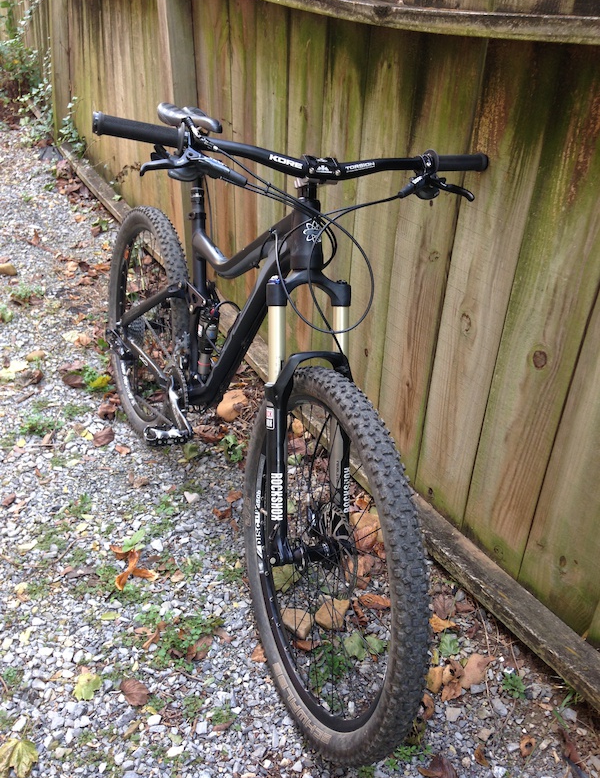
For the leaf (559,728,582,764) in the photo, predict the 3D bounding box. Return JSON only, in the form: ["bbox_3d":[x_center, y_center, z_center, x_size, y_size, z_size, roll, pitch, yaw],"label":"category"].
[{"bbox_3d":[0.518,0.690,1.465,0.030,0.025,0.076,-5,30,-9],"label":"leaf"}]

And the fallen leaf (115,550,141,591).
[{"bbox_3d":[-0.416,0.435,1.845,0.042,0.030,0.115,8,29,10],"label":"fallen leaf"}]

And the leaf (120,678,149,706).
[{"bbox_3d":[-0.348,0.635,1.604,0.042,0.014,0.071,-19,36,-35],"label":"leaf"}]

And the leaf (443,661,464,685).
[{"bbox_3d":[0.332,0.628,1.694,0.055,0.018,0.054,-7,31,-19],"label":"leaf"}]

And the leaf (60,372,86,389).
[{"bbox_3d":[-0.825,-0.033,2.774,0.079,0.025,0.096,-11,32,-19],"label":"leaf"}]

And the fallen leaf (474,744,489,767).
[{"bbox_3d":[0.360,0.730,1.518,0.023,0.016,0.047,2,29,-4],"label":"fallen leaf"}]

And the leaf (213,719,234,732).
[{"bbox_3d":[-0.154,0.683,1.541,0.045,0.014,0.020,-10,32,-24],"label":"leaf"}]

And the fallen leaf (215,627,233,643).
[{"bbox_3d":[-0.169,0.543,1.680,0.046,0.013,0.027,25,36,36],"label":"fallen leaf"}]

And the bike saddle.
[{"bbox_3d":[-0.246,-0.642,1.818,0.138,0.058,0.270,-4,24,-27],"label":"bike saddle"}]

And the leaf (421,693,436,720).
[{"bbox_3d":[0.261,0.647,1.552,0.030,0.020,0.048,-1,30,-3],"label":"leaf"}]

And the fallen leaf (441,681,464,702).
[{"bbox_3d":[0.314,0.628,1.584,0.053,0.020,0.030,-16,34,-26],"label":"fallen leaf"}]

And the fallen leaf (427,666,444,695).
[{"bbox_3d":[0.296,0.637,1.676,0.036,0.016,0.066,13,30,15],"label":"fallen leaf"}]

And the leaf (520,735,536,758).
[{"bbox_3d":[0.438,0.684,1.460,0.031,0.013,0.038,15,31,22],"label":"leaf"}]

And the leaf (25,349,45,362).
[{"bbox_3d":[-0.991,-0.125,2.846,0.073,0.027,0.048,-8,30,-19],"label":"leaf"}]

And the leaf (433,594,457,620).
[{"bbox_3d":[0.337,0.506,1.776,0.056,0.020,0.064,9,29,13],"label":"leaf"}]

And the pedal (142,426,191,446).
[{"bbox_3d":[-0.305,0.105,1.745,0.094,0.030,0.078,-4,16,-27],"label":"pedal"}]

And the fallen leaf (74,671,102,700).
[{"bbox_3d":[-0.445,0.626,1.606,0.052,0.015,0.067,6,29,4],"label":"fallen leaf"}]

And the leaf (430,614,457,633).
[{"bbox_3d":[0.326,0.534,1.750,0.050,0.020,0.045,-10,31,-17],"label":"leaf"}]

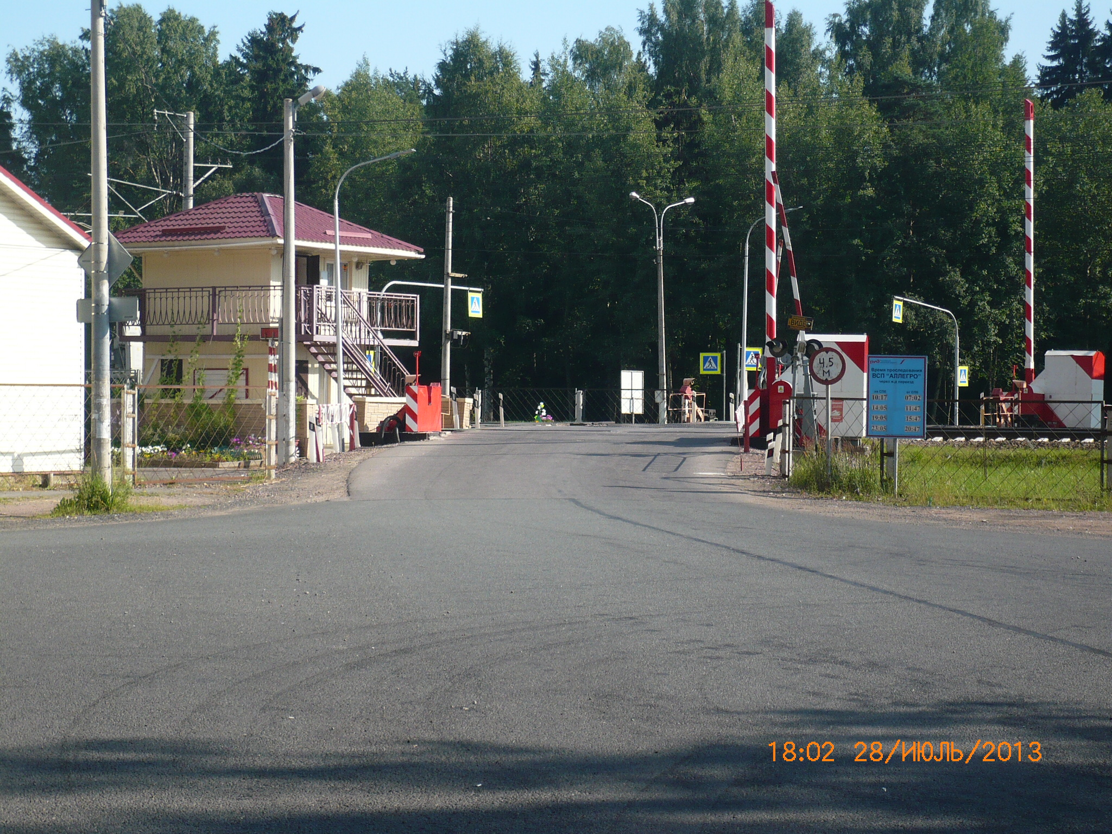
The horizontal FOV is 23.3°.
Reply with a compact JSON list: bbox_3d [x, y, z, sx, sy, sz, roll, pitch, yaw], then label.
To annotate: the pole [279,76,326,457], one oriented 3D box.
[{"bbox_3d":[-4.860,-2.760,52.000,0.880,7.300,0.320,0,0,0],"label":"pole"}]

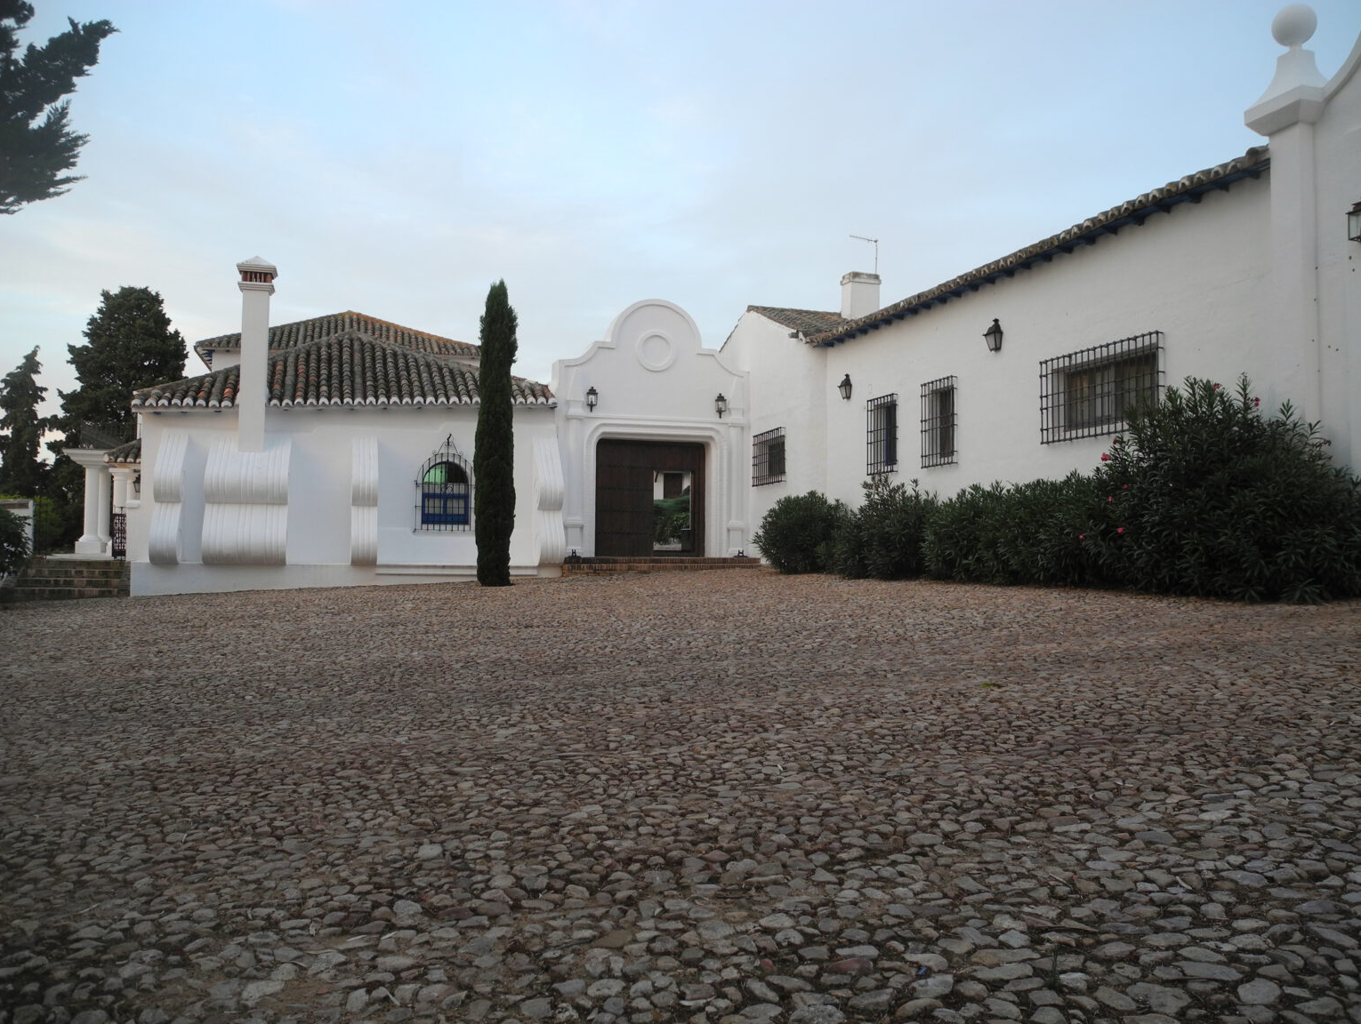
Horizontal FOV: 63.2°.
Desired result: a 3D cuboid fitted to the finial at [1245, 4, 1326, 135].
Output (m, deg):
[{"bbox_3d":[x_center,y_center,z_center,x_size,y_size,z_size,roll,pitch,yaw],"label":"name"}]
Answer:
[{"bbox_3d":[6.837,-4.923,12.266,0.740,1.430,0.740,1,-3,-19],"label":"finial"}]

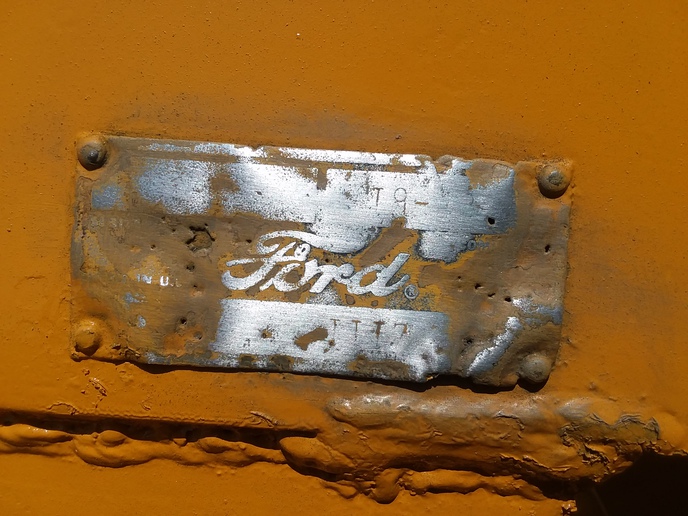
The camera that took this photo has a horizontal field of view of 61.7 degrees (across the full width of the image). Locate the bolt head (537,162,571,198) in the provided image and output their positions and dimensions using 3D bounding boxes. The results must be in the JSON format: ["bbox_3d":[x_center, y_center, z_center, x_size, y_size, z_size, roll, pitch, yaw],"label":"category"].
[{"bbox_3d":[0.050,-0.019,0.136,0.007,0.007,0.003,4,5,2],"label":"bolt head"}]

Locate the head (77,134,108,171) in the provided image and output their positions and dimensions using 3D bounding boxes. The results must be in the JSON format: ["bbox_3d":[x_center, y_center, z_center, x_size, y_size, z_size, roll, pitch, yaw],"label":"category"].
[{"bbox_3d":[-0.061,-0.026,0.140,0.007,0.007,0.003,4,5,2],"label":"head"}]

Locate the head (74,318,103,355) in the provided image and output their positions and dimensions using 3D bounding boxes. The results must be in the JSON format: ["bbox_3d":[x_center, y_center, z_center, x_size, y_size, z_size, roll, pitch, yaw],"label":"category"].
[{"bbox_3d":[-0.064,0.019,0.144,0.007,0.007,0.003,4,5,2],"label":"head"}]

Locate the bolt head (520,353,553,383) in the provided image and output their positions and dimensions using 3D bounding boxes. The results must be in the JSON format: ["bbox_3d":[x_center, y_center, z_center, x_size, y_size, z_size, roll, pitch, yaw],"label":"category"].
[{"bbox_3d":[0.047,0.026,0.140,0.008,0.008,0.004,4,5,2],"label":"bolt head"}]

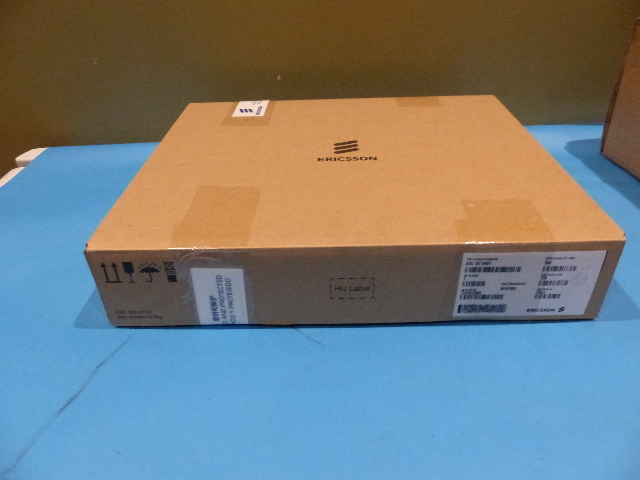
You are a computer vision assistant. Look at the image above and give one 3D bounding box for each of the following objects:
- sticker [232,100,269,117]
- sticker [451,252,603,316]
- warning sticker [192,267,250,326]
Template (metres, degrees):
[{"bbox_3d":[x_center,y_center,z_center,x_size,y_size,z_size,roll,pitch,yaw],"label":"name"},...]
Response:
[{"bbox_3d":[-0.090,-0.173,0.609,0.041,0.002,0.061,-1,35,2],"label":"sticker"},{"bbox_3d":[0.165,0.036,0.369,0.108,0.066,0.002,-1,35,2],"label":"sticker"},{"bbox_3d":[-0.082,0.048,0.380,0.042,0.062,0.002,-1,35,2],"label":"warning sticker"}]

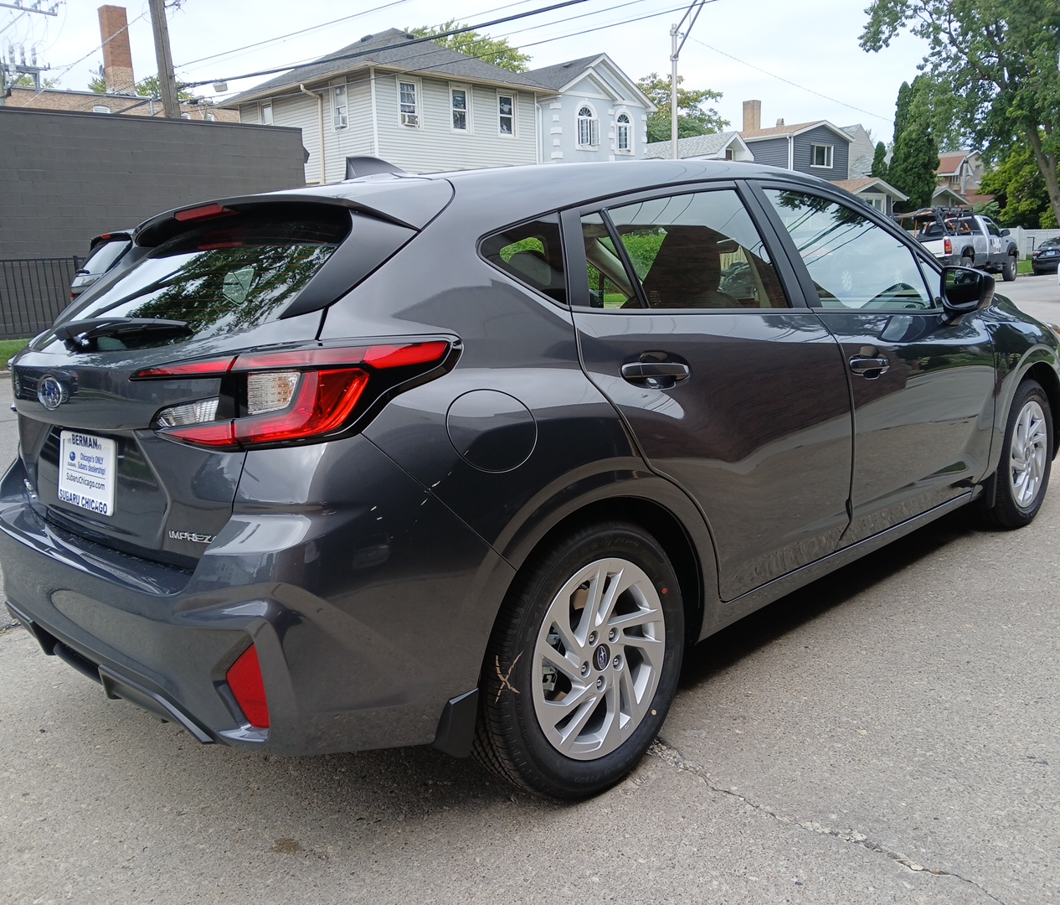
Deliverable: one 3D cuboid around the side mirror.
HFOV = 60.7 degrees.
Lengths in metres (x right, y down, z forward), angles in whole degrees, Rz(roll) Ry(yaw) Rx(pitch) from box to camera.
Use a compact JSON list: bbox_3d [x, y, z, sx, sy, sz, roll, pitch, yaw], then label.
[{"bbox_3d":[1.441,-0.533,3.007,0.140,0.165,0.195,-13,14,-43],"label":"side mirror"}]

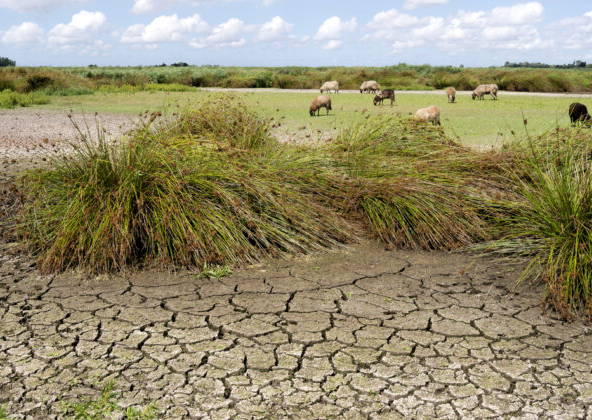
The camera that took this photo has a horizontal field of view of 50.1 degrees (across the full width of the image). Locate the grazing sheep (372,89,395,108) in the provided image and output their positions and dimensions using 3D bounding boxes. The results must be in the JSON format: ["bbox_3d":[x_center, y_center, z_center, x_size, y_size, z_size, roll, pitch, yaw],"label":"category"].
[{"bbox_3d":[3.803,-4.794,27.019,1.000,0.680,0.380,5,13,19],"label":"grazing sheep"}]

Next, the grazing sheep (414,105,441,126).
[{"bbox_3d":[3.278,-2.326,16.063,1.000,0.680,0.400,-11,17,-39],"label":"grazing sheep"}]

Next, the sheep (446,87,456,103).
[{"bbox_3d":[7.275,-5.388,29.658,0.400,0.680,1.050,1,13,5],"label":"sheep"}]

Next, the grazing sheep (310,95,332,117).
[{"bbox_3d":[0.834,-3.536,21.455,0.380,0.670,1.000,11,16,39],"label":"grazing sheep"}]

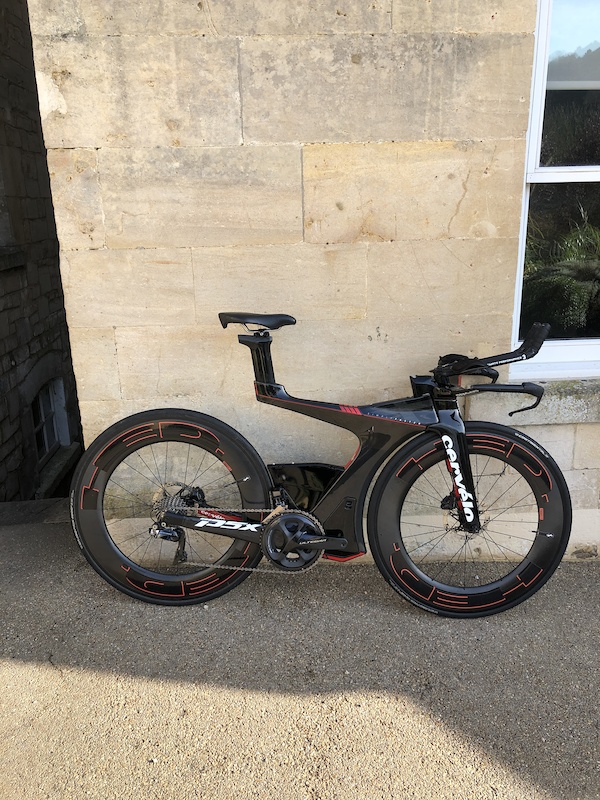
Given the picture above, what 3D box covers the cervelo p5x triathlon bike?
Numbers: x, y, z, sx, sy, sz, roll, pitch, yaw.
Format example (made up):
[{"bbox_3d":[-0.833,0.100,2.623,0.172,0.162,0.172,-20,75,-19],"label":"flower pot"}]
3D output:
[{"bbox_3d":[0.076,0.219,2.092,1.642,0.994,0.440,2,8,0],"label":"cervelo p5x triathlon bike"}]

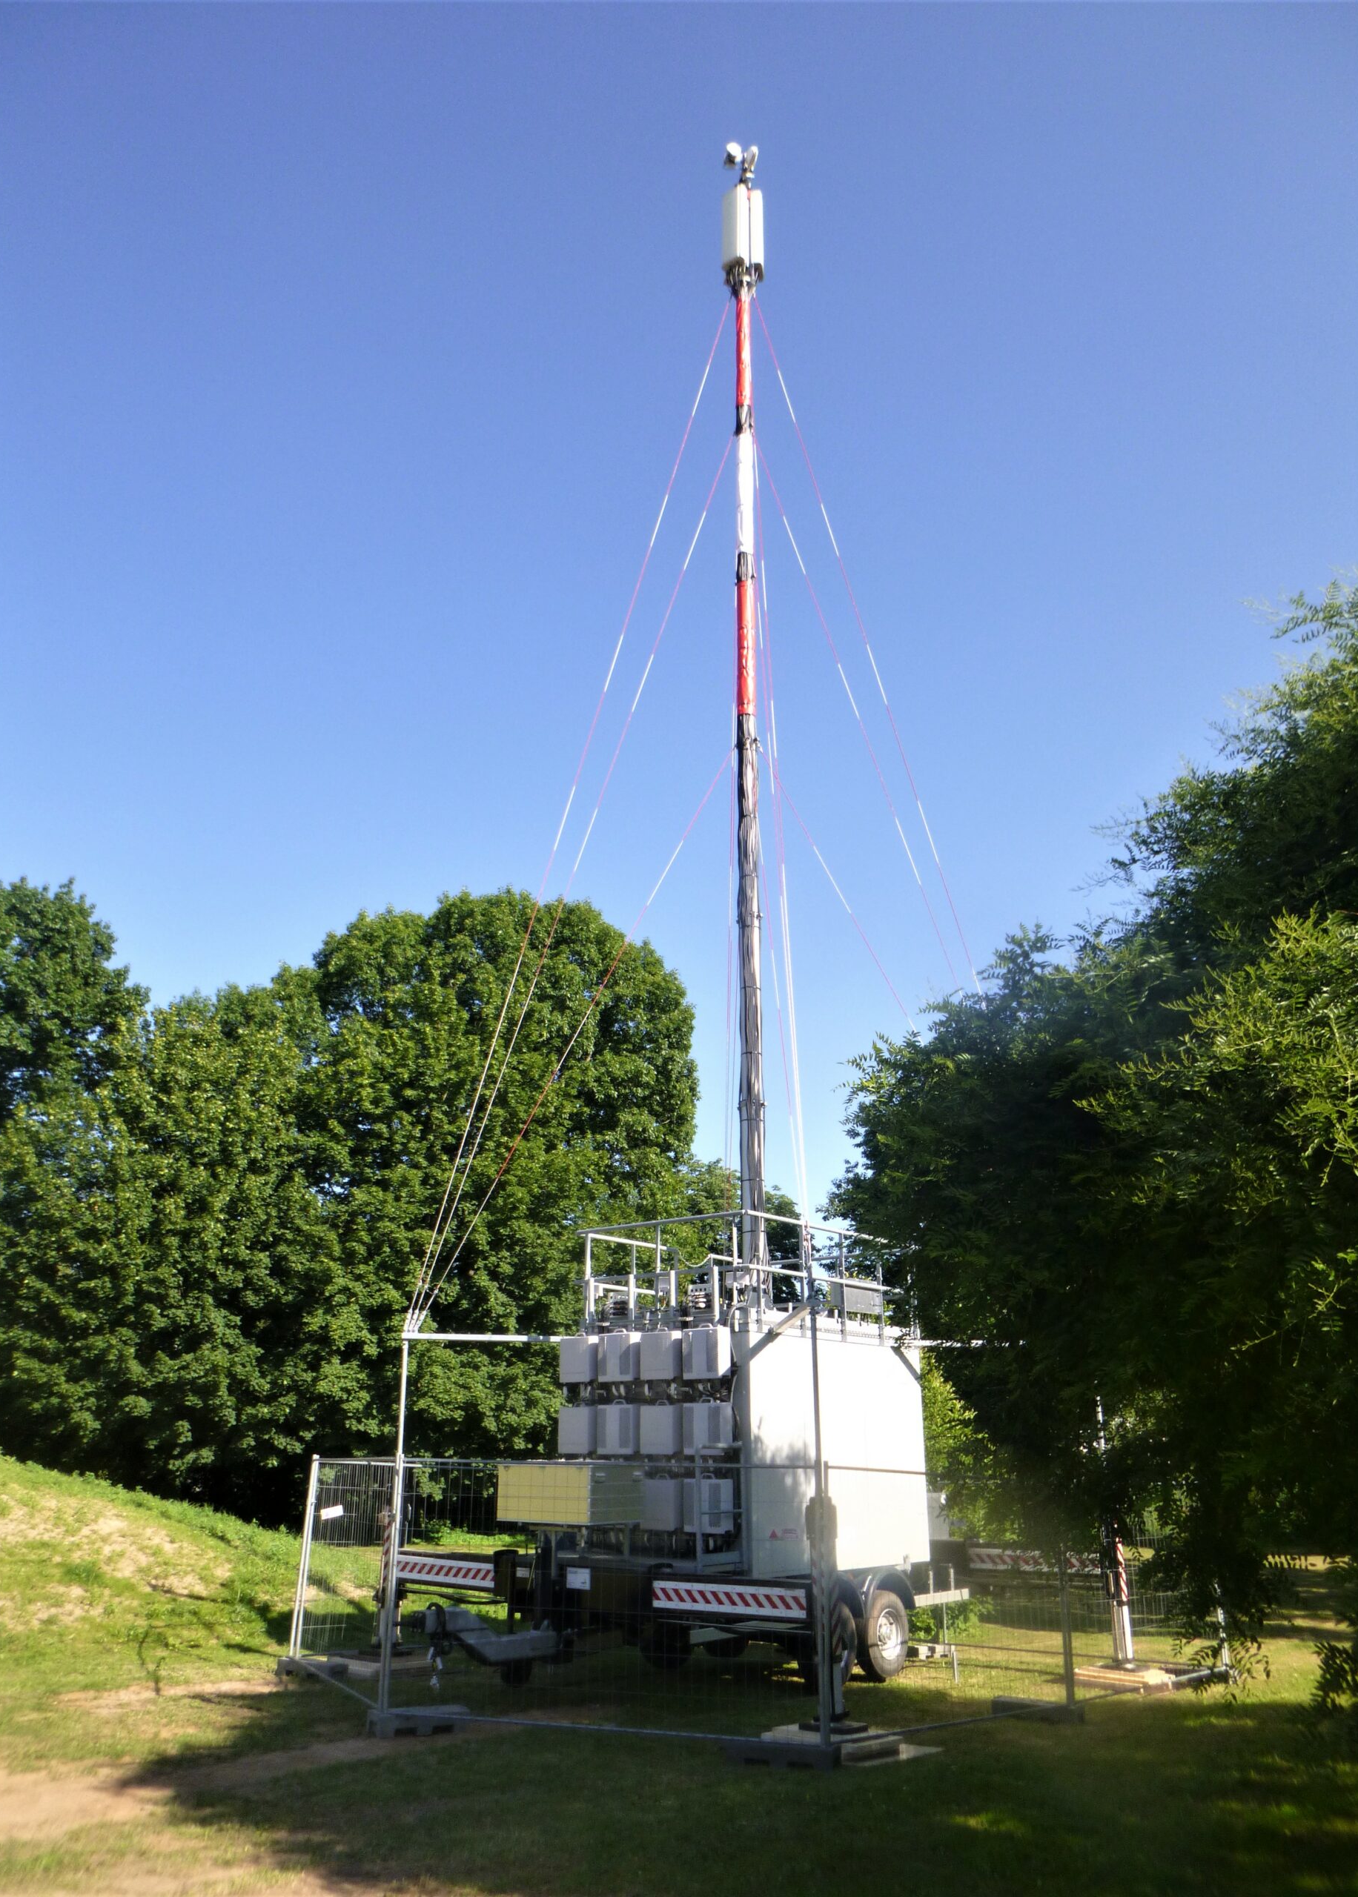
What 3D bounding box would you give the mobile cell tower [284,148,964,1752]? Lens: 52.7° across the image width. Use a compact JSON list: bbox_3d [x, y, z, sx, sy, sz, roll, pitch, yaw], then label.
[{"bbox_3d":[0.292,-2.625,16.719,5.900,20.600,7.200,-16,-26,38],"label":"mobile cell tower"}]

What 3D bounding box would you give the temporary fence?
[{"bbox_3d":[0.496,6.302,13.975,7.200,2.150,8.700,-16,-26,38],"label":"temporary fence"}]

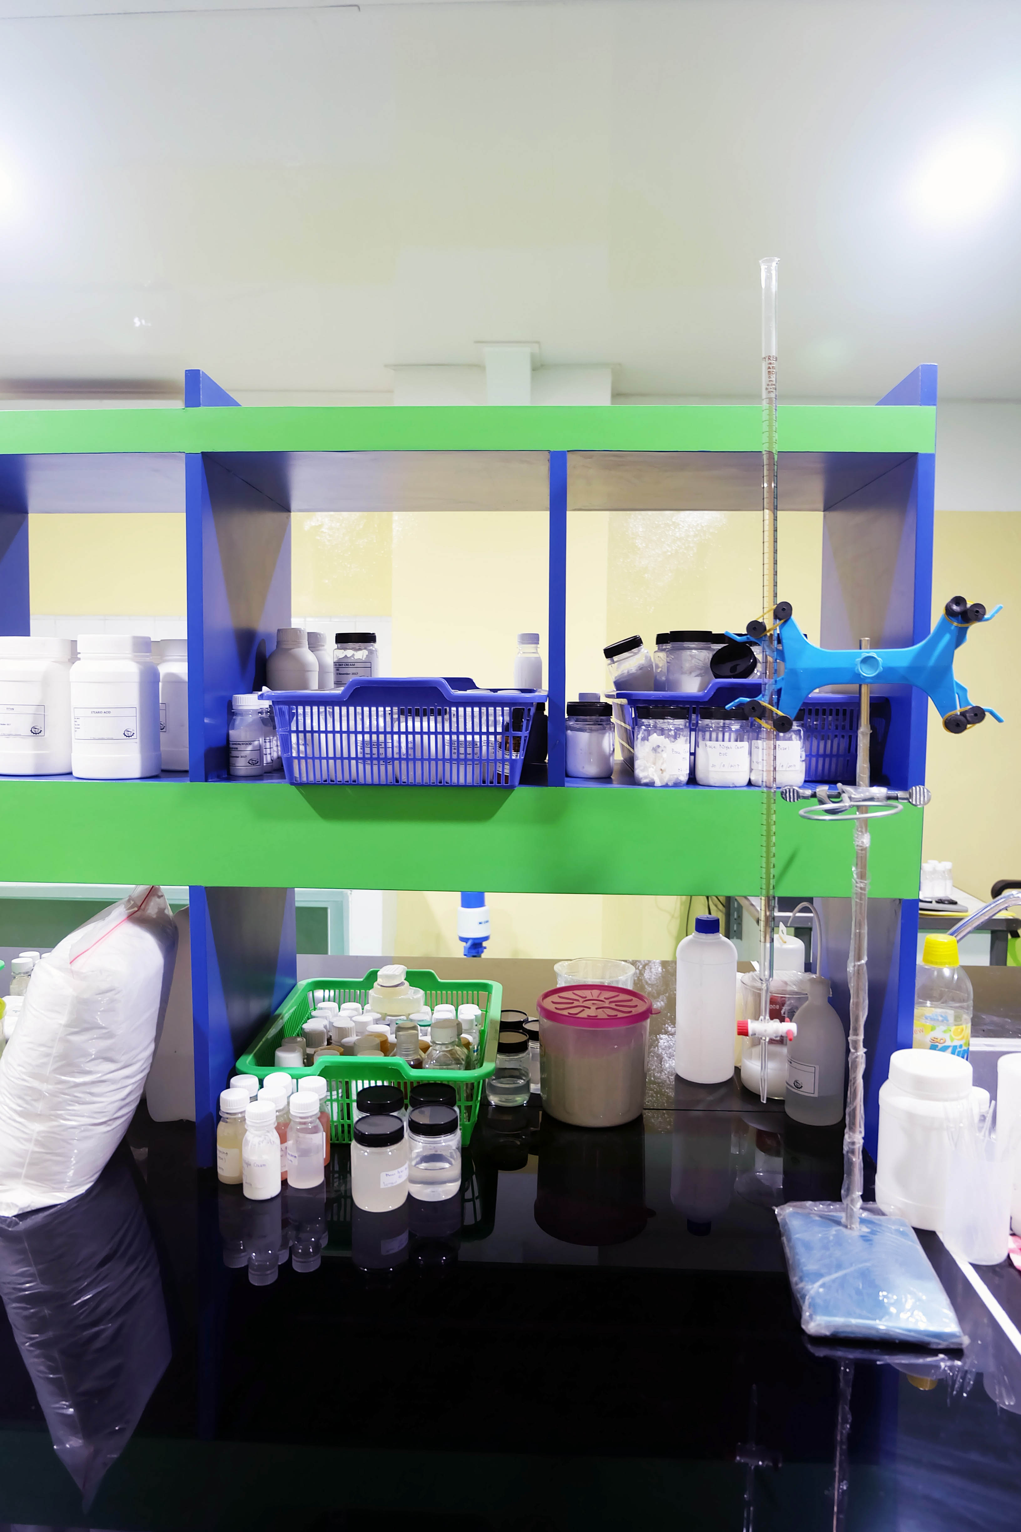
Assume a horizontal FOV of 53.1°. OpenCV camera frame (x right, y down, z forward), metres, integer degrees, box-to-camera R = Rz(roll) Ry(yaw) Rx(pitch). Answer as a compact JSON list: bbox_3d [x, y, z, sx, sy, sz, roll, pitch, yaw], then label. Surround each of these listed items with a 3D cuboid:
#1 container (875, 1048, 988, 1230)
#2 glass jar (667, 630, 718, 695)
[{"bbox_3d":[0.441,0.391,1.080,0.098,0.159,0.098,2,4,15],"label":"container"},{"bbox_3d":[0.231,-0.127,1.303,0.062,0.087,0.062,1,4,10],"label":"glass jar"}]

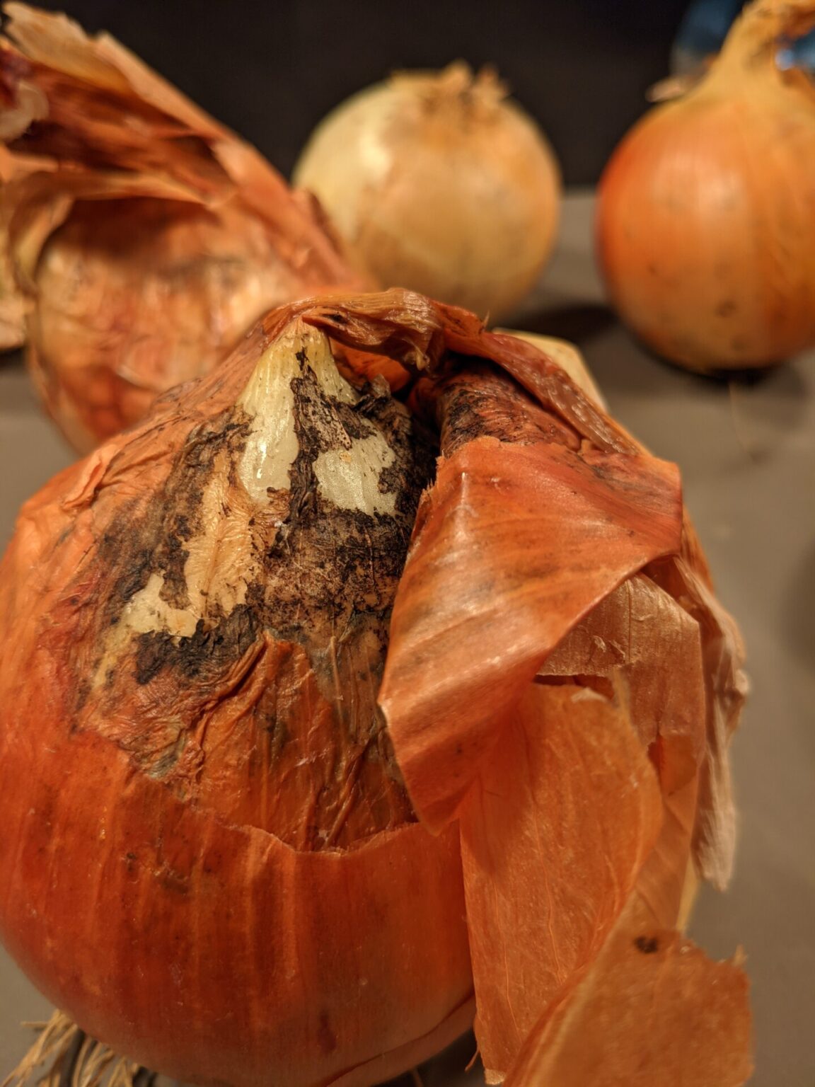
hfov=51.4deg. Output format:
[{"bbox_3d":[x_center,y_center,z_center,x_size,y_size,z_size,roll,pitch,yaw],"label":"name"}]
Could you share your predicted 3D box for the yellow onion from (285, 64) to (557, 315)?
[{"bbox_3d":[0.006,-0.099,0.243,0.077,0.073,0.077,6,39,-5],"label":"yellow onion"}]

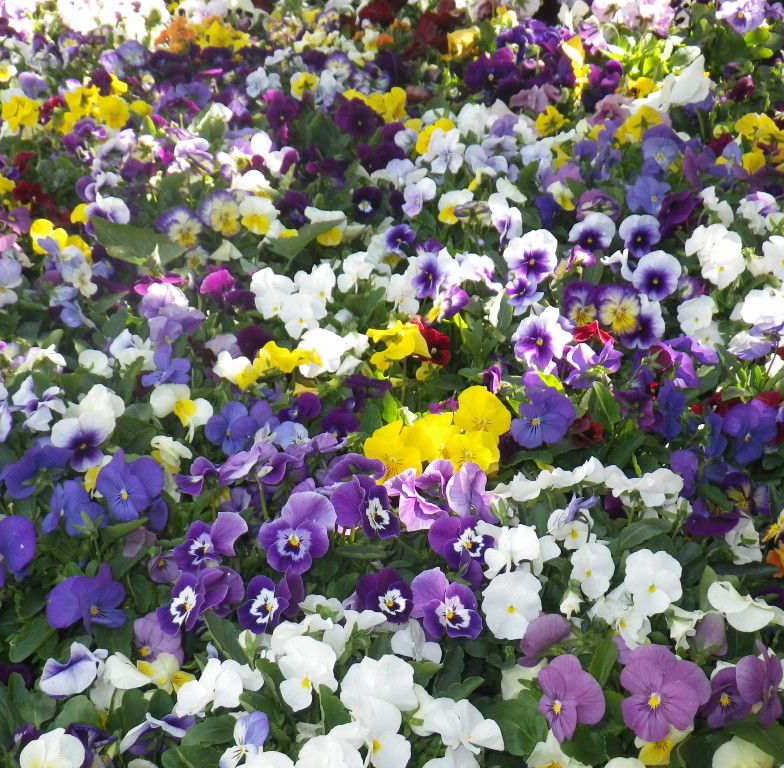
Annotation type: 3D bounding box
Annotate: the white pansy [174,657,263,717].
[{"bbox_3d":[-0.105,0.184,0.611,0.051,0.037,0.030,0,-3,0],"label":"white pansy"}]

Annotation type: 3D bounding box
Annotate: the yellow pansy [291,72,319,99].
[{"bbox_3d":[-0.127,-0.433,1.460,0.042,0.041,0.020,-8,21,0],"label":"yellow pansy"}]

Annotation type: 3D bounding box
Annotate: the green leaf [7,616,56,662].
[{"bbox_3d":[-0.298,0.211,0.834,0.028,0.012,0.058,16,41,24],"label":"green leaf"}]

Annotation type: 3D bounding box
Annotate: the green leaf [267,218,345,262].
[{"bbox_3d":[-0.111,-0.183,1.285,0.095,0.022,0.038,-34,46,-21],"label":"green leaf"}]

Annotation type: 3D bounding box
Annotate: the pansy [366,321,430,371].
[{"bbox_3d":[0.006,-0.035,0.916,0.032,0.040,0.050,-12,34,-44],"label":"pansy"}]

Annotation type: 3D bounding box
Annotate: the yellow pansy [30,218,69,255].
[{"bbox_3d":[-0.450,-0.194,1.322,0.049,0.047,0.022,-4,3,-19],"label":"yellow pansy"}]

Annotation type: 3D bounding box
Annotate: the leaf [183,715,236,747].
[{"bbox_3d":[-0.111,0.210,0.610,0.042,0.010,0.026,-6,35,8],"label":"leaf"}]

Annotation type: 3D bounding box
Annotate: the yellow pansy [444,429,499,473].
[{"bbox_3d":[0.071,0.061,0.895,0.047,0.046,0.022,-1,-8,4],"label":"yellow pansy"}]

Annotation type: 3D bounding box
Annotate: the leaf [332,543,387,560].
[{"bbox_3d":[-0.028,0.149,0.894,0.050,0.012,0.023,3,37,8],"label":"leaf"}]

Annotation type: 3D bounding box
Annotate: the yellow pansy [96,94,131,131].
[{"bbox_3d":[-0.464,-0.450,1.669,0.061,0.061,0.022,-19,10,-20],"label":"yellow pansy"}]

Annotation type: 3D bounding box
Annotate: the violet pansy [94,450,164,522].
[{"bbox_3d":[-0.198,0.077,0.759,0.050,0.024,0.052,6,82,6],"label":"violet pansy"}]

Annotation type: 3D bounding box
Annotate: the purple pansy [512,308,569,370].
[{"bbox_3d":[0.143,-0.043,0.970,0.053,0.058,0.022,-4,-7,5],"label":"purple pansy"}]

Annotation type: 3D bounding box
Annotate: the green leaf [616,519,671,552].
[{"bbox_3d":[0.203,0.122,0.811,0.053,0.012,0.028,-30,51,-8],"label":"green leaf"}]

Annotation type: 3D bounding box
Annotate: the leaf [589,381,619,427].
[{"bbox_3d":[0.200,0.019,0.945,0.027,0.014,0.047,-11,74,20],"label":"leaf"}]

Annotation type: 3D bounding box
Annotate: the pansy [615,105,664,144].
[{"bbox_3d":[0.306,-0.321,1.250,0.056,0.052,0.025,-6,26,3],"label":"pansy"}]

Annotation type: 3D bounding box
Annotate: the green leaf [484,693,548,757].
[{"bbox_3d":[0.085,0.233,0.690,0.052,0.013,0.038,34,63,16],"label":"green leaf"}]

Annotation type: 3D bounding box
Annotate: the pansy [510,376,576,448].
[{"bbox_3d":[0.150,0.030,0.995,0.065,0.065,0.022,13,10,20],"label":"pansy"}]

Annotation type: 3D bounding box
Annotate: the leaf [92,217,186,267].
[{"bbox_3d":[-0.301,-0.170,1.200,0.112,0.022,0.075,11,50,11],"label":"leaf"}]

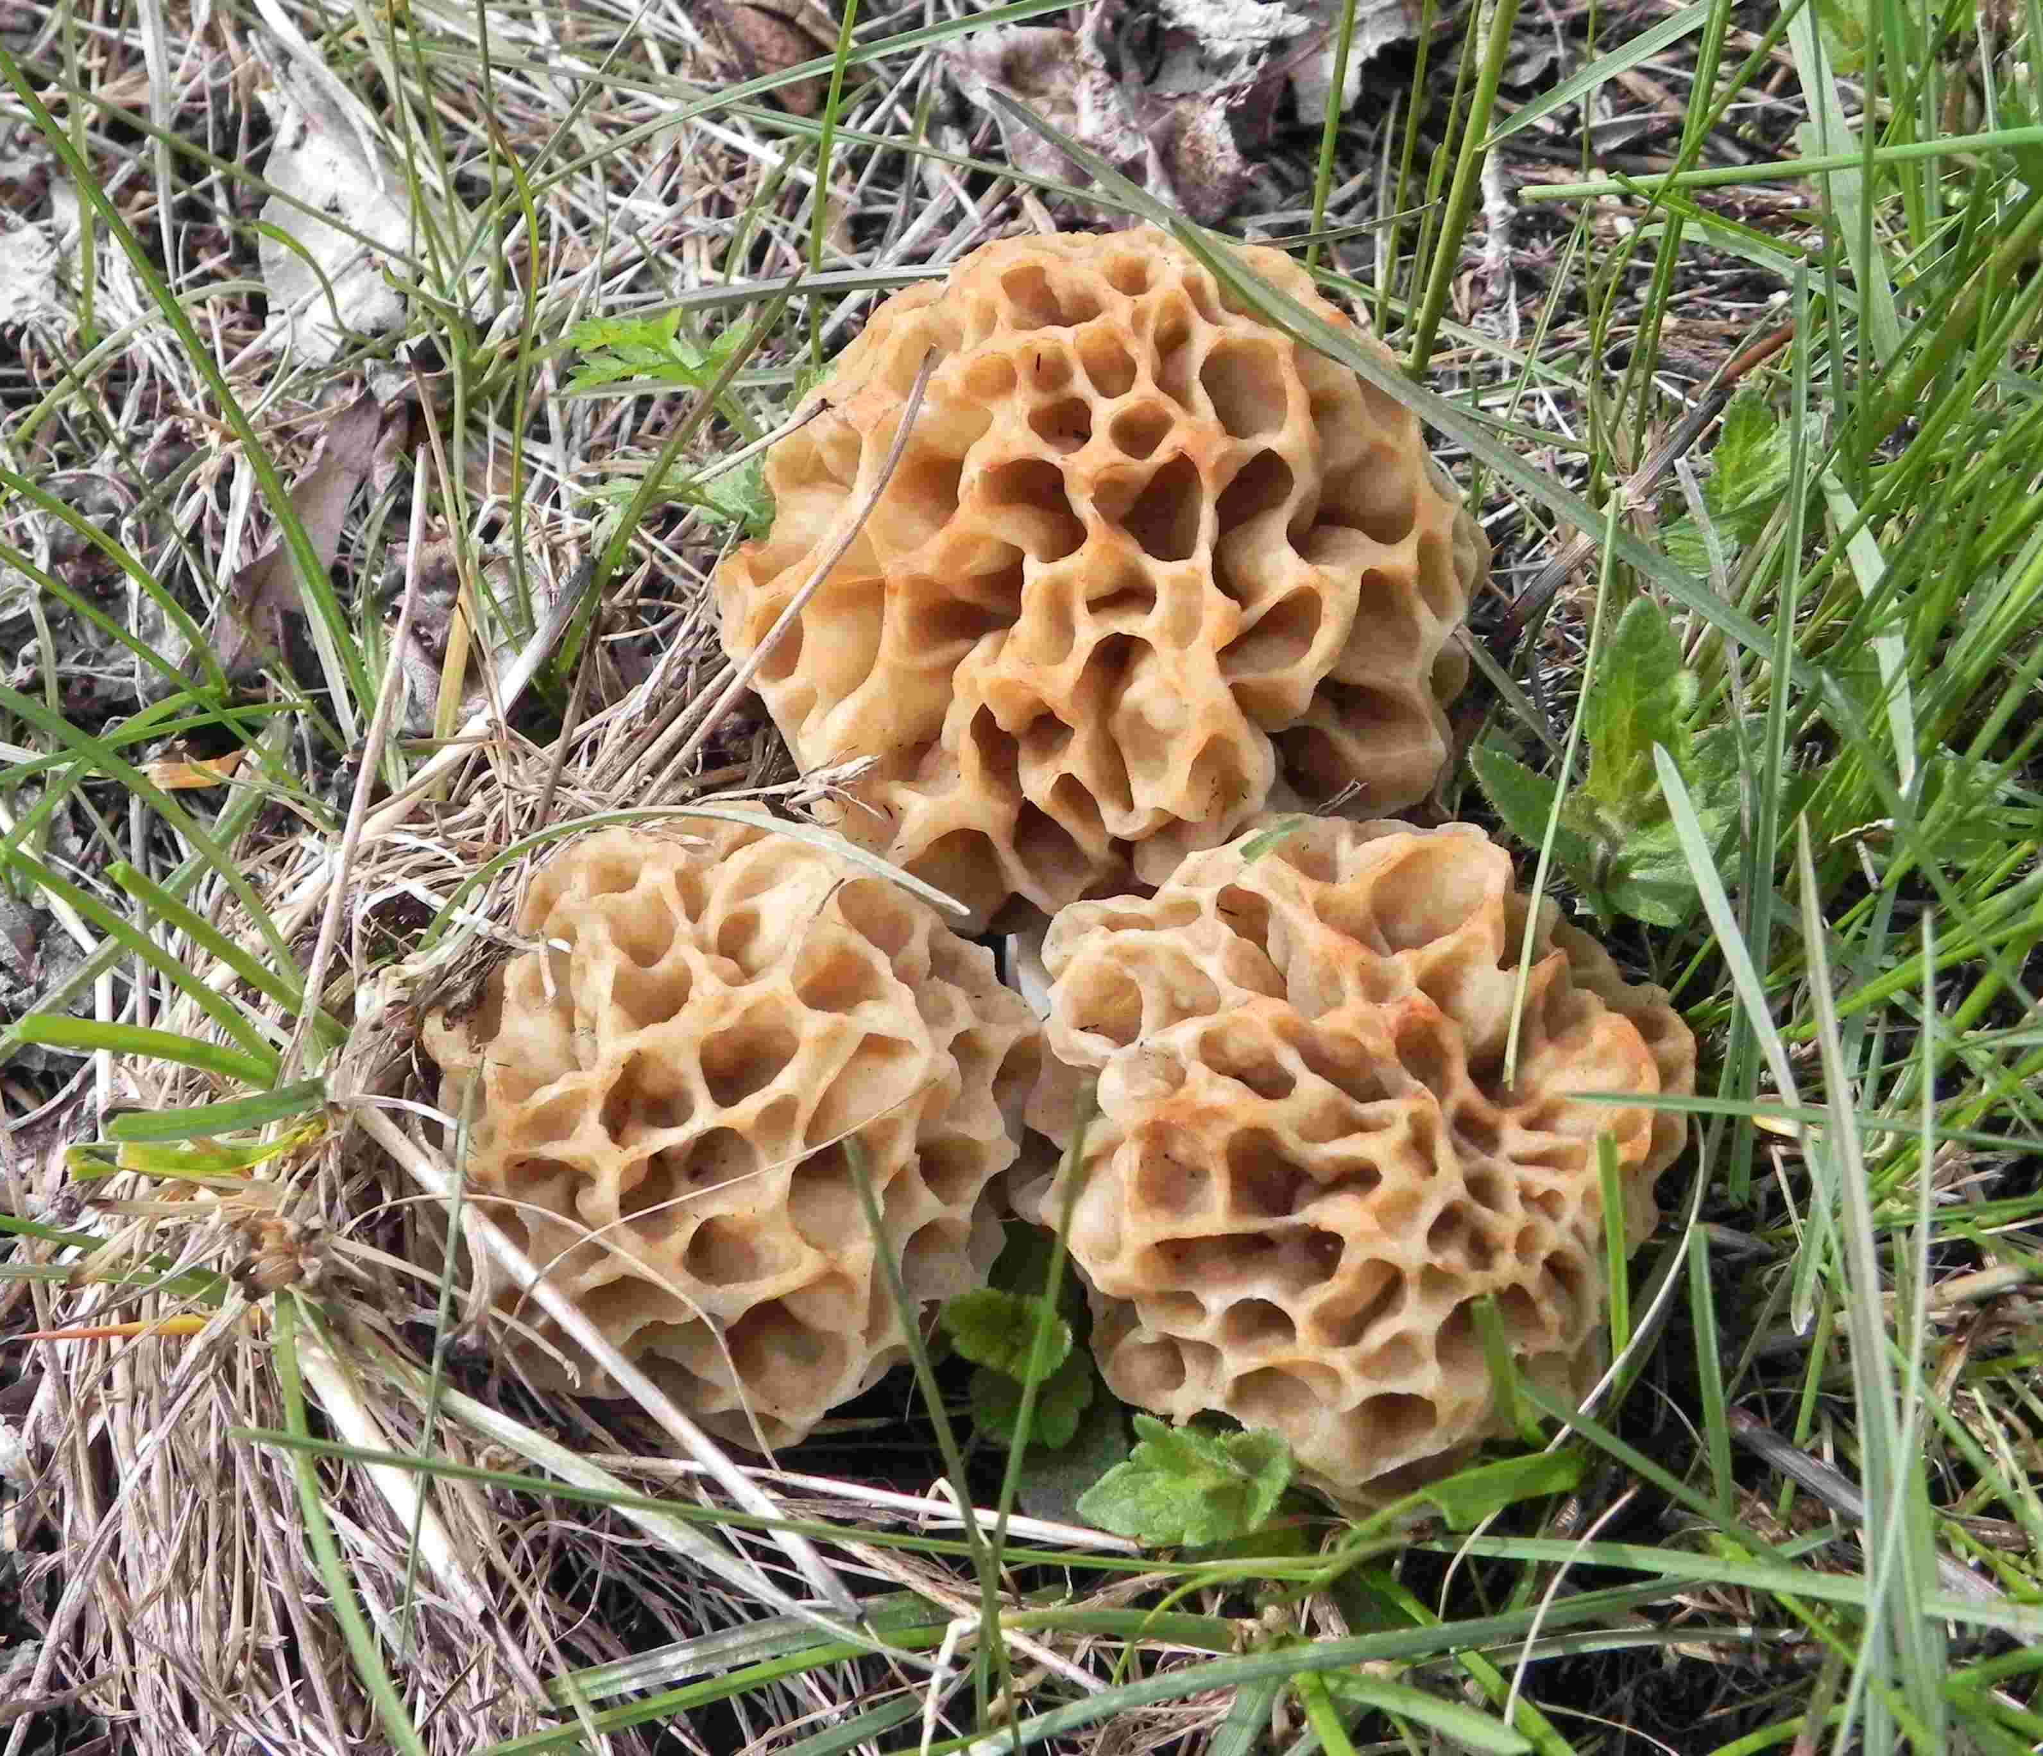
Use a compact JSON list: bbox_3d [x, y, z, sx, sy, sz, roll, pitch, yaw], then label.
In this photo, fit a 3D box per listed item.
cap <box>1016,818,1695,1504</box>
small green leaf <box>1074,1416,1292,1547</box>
[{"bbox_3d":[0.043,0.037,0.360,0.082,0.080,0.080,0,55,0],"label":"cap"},{"bbox_3d":[0.021,0.077,0.355,0.026,0.012,0.019,0,55,0],"label":"small green leaf"}]

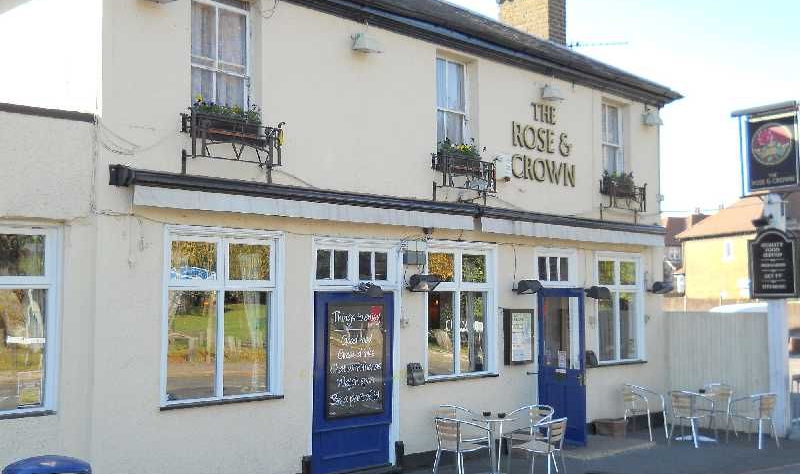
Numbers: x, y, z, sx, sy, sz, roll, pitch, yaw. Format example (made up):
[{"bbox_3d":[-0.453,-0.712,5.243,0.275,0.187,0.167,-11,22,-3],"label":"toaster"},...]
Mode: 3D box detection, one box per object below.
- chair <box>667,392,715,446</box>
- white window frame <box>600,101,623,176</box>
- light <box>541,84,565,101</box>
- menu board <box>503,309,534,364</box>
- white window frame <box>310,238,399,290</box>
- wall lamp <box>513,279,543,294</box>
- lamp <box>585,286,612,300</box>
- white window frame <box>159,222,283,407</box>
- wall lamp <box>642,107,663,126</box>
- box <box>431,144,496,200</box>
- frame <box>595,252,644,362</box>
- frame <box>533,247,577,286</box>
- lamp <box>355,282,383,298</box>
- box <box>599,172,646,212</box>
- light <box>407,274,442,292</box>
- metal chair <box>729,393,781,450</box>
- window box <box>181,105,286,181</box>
[{"bbox_3d":[4.125,2.558,14.370,0.530,0.730,0.550,-3,-5,45],"label":"chair"},{"bbox_3d":[3.373,-1.483,16.552,0.100,1.380,0.880,-3,-4,42],"label":"white window frame"},{"bbox_3d":[2.168,-2.055,14.335,0.220,0.240,0.290,-3,-5,42],"label":"light"},{"bbox_3d":[1.651,1.393,14.123,0.100,0.765,0.620,-3,-4,42],"label":"menu board"},{"bbox_3d":[-0.463,0.319,11.457,0.120,0.565,1.435,-3,-5,42],"label":"white window frame"},{"bbox_3d":[1.776,0.689,14.152,0.300,0.195,0.290,-3,-4,42],"label":"wall lamp"},{"bbox_3d":[2.796,0.785,14.444,0.314,0.187,0.243,-2,-4,41],"label":"lamp"},{"bbox_3d":[-1.714,0.768,10.032,0.130,1.700,1.515,-3,-5,42],"label":"white window frame"},{"bbox_3d":[4.105,-1.930,16.476,0.220,0.240,0.290,-3,-5,42],"label":"wall lamp"},{"bbox_3d":[0.790,-0.752,12.245,0.294,0.557,0.912,-2,-4,41],"label":"box"},{"bbox_3d":[3.384,1.093,15.669,0.130,1.710,1.510,-3,-5,42],"label":"frame"},{"bbox_3d":[2.212,0.442,14.418,0.120,0.555,1.070,-3,-5,42],"label":"frame"},{"bbox_3d":[-0.359,0.584,10.868,0.294,0.172,0.233,-2,-4,41],"label":"lamp"},{"bbox_3d":[3.574,-0.724,16.252,0.280,0.570,1.050,-3,-4,42],"label":"box"},{"bbox_3d":[0.295,0.560,12.510,0.300,0.220,0.320,-3,-4,42],"label":"light"},{"bbox_3d":[4.910,2.543,14.100,0.550,0.730,0.530,-2,-4,35],"label":"metal chair"},{"bbox_3d":[-1.644,-0.897,10.076,0.240,0.630,1.130,-3,-5,42],"label":"window box"}]

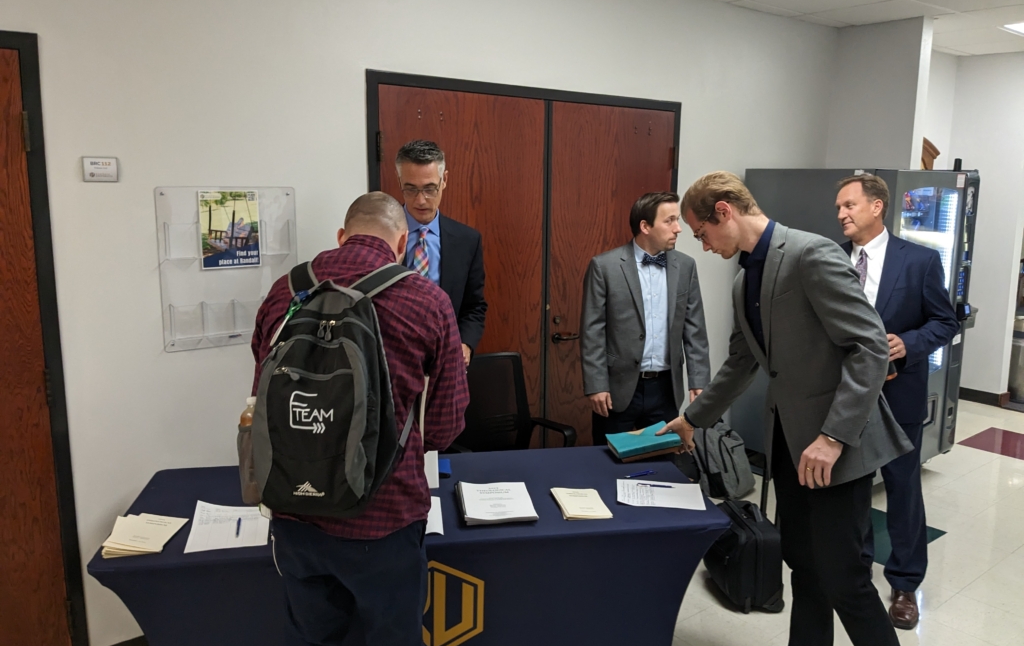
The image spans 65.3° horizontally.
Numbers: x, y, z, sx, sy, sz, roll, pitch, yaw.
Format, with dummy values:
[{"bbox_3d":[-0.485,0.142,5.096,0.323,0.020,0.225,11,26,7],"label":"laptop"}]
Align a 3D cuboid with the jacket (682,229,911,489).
[{"bbox_3d":[0.925,0.086,2.549,0.550,0.790,0.580,-3,10,-15],"label":"jacket"}]

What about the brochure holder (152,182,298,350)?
[{"bbox_3d":[-1.014,-0.200,2.917,0.500,0.585,0.065,-7,12,-38],"label":"brochure holder"}]

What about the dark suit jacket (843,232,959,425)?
[{"bbox_3d":[1.450,0.022,3.147,0.340,0.770,0.540,-8,13,-41],"label":"dark suit jacket"}]

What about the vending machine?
[{"bbox_3d":[2.033,0.009,4.806,0.955,1.810,0.915,-7,12,-38],"label":"vending machine"}]

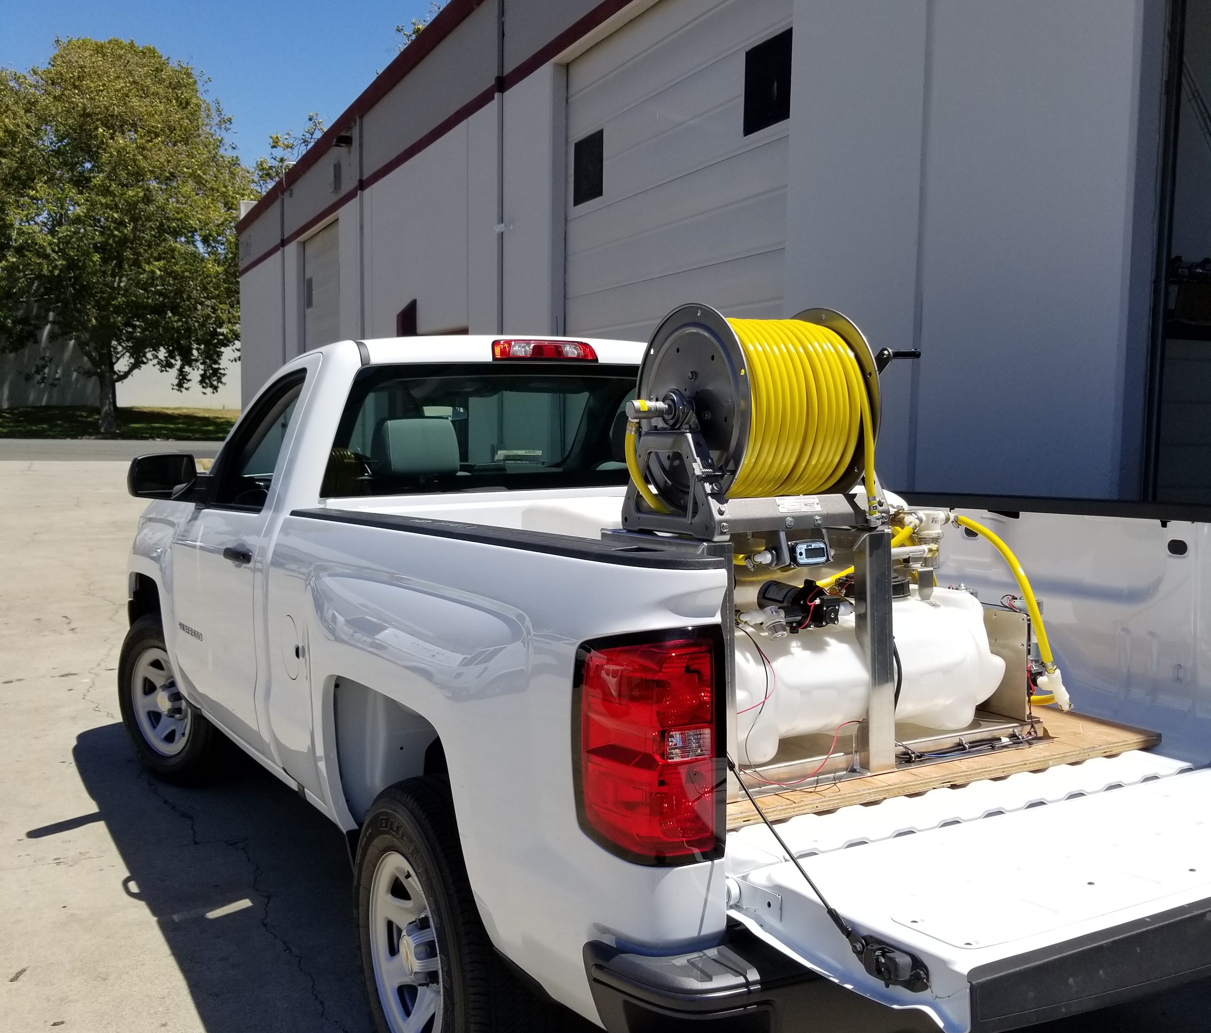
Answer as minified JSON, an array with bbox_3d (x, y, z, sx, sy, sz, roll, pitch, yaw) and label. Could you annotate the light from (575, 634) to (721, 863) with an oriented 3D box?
[{"bbox_3d":[0.076,0.354,1.957,0.181,0.393,0.211,-2,5,-30],"label":"light"}]

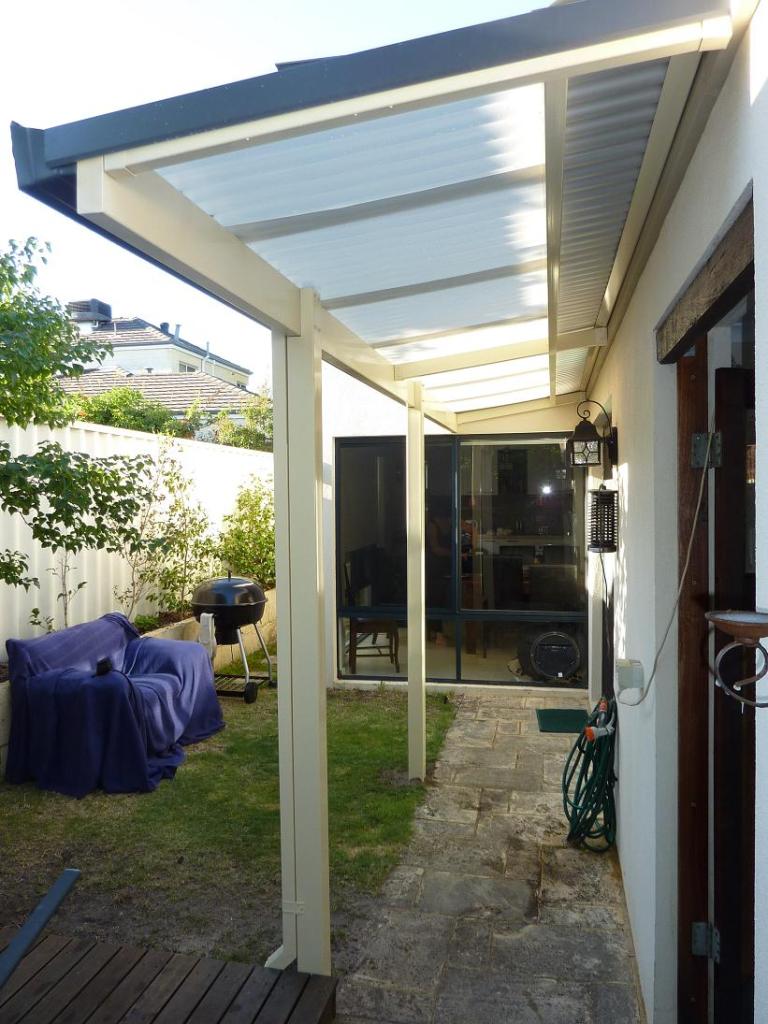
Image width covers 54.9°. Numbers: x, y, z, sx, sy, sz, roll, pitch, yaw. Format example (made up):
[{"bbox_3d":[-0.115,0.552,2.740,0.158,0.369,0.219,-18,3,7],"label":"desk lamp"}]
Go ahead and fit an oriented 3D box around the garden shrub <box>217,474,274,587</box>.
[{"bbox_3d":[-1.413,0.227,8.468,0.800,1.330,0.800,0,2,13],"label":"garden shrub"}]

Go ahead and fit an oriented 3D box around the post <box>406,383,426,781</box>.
[{"bbox_3d":[0.191,0.407,4.319,0.090,2.300,0.090,0,2,13],"label":"post"}]

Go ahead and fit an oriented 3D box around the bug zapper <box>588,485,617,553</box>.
[{"bbox_3d":[0.940,0.030,3.184,0.135,0.285,0.135,0,2,13],"label":"bug zapper"}]

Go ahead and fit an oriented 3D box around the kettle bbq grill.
[{"bbox_3d":[-1.238,0.972,6.062,0.620,0.990,0.600,0,2,13],"label":"kettle bbq grill"}]

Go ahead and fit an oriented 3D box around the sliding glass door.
[{"bbox_3d":[0.624,0.404,6.247,2.110,2.095,0.110,0,2,13],"label":"sliding glass door"}]

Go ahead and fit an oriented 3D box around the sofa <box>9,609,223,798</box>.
[{"bbox_3d":[-1.592,1.103,4.607,0.840,0.810,1.180,0,2,13],"label":"sofa"}]

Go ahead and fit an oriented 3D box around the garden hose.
[{"bbox_3d":[0.963,1.216,3.479,0.240,0.690,0.300,0,2,13],"label":"garden hose"}]

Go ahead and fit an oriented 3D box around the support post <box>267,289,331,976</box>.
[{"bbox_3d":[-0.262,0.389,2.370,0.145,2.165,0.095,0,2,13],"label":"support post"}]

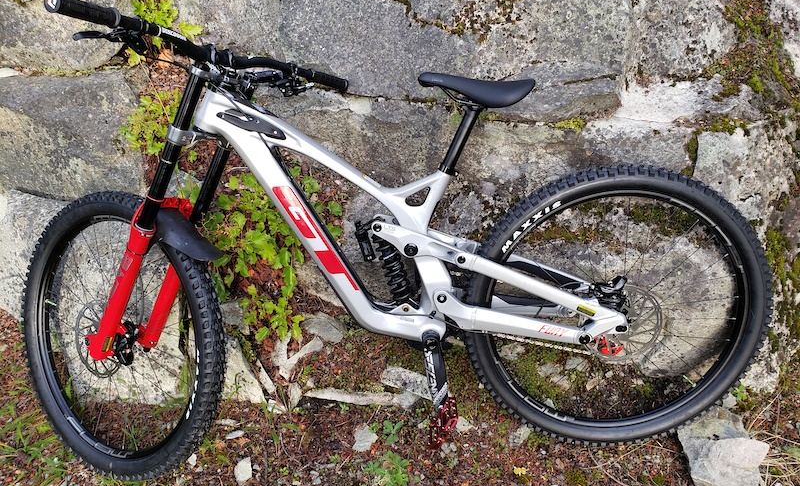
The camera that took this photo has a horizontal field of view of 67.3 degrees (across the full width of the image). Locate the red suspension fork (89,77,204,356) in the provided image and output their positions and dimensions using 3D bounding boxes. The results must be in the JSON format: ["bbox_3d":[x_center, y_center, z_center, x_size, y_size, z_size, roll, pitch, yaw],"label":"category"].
[{"bbox_3d":[-0.560,-0.044,1.450,0.120,0.780,0.200,33,18,23],"label":"red suspension fork"}]

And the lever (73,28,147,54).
[{"bbox_3d":[-0.524,-0.366,1.099,0.065,0.040,0.150,-26,-9,27],"label":"lever"}]

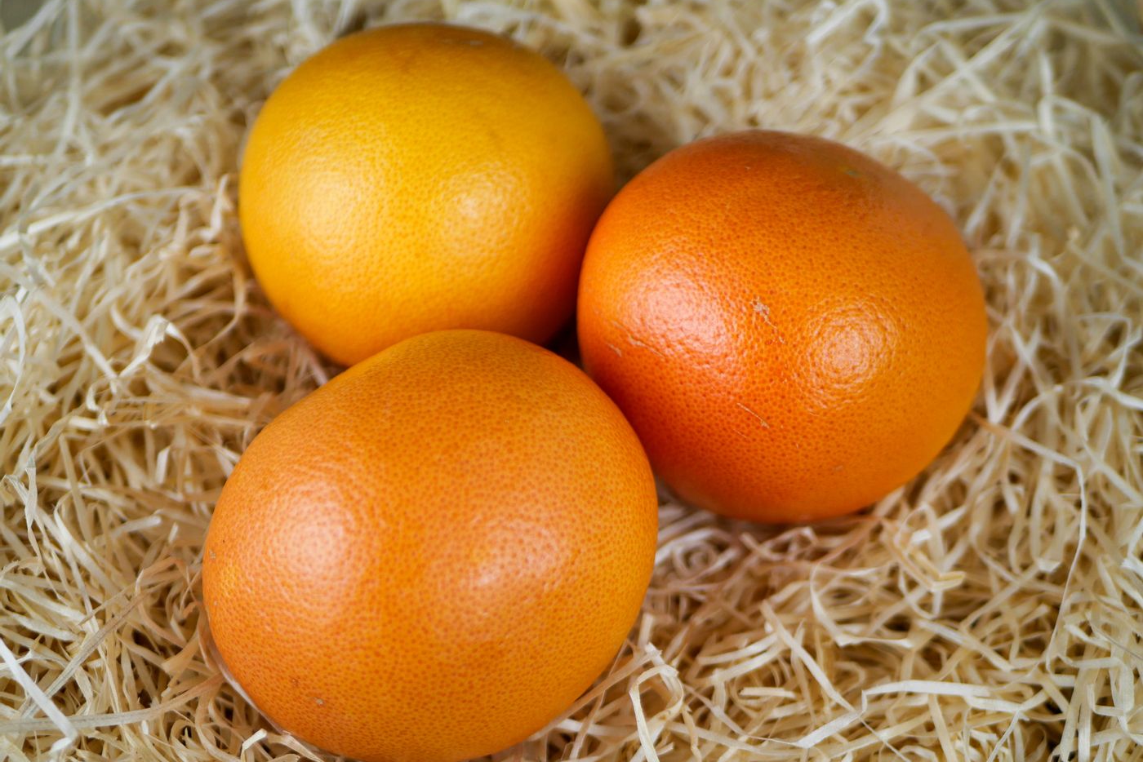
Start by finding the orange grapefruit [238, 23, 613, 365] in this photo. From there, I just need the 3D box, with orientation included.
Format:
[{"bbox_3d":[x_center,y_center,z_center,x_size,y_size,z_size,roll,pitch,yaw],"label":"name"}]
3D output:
[{"bbox_3d":[-0.039,-0.049,0.448,0.102,0.096,0.101,0,52,0],"label":"orange grapefruit"}]

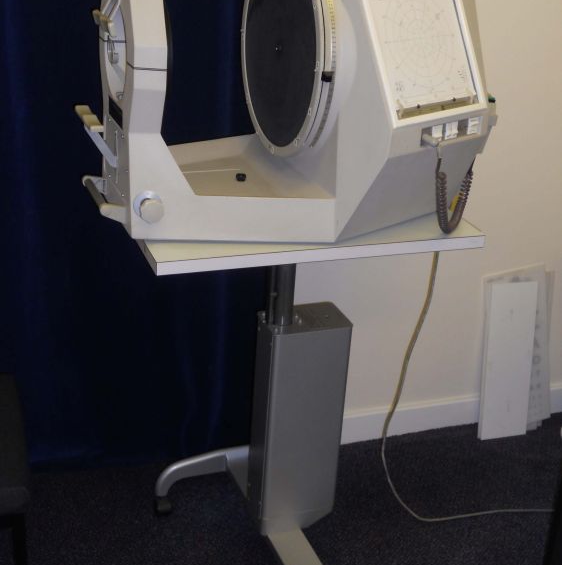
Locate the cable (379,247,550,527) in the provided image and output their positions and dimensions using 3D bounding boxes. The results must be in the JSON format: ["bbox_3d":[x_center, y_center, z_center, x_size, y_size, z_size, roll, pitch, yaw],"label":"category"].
[{"bbox_3d":[0.451,0.212,2.234,0.470,0.736,0.146,-6,25,-21],"label":"cable"}]

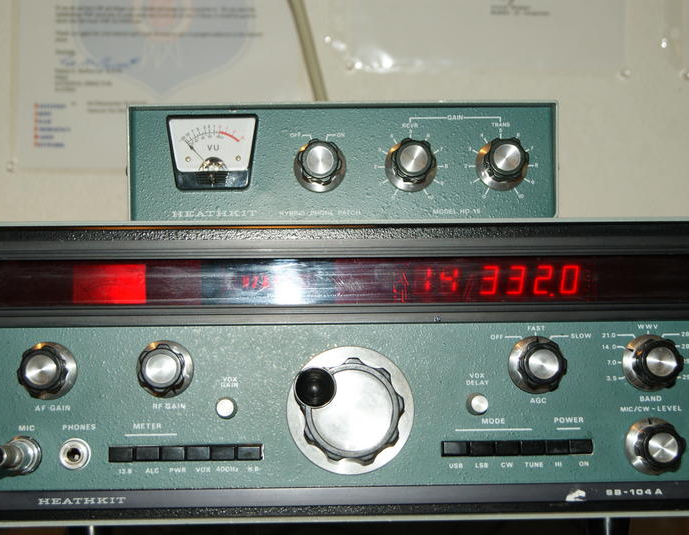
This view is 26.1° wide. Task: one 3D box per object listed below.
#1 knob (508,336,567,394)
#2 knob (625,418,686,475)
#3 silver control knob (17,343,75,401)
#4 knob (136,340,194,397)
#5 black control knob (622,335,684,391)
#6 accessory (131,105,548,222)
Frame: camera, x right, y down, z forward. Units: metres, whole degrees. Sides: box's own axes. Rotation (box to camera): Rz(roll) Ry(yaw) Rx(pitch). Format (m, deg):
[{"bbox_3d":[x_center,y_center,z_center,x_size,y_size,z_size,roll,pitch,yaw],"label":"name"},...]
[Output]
[{"bbox_3d":[0.098,0.048,0.741,0.029,0.029,0.021,-1,-6,-2],"label":"knob"},{"bbox_3d":[0.157,0.089,0.739,0.029,0.029,0.021,-1,-6,-2],"label":"knob"},{"bbox_3d":[-0.147,0.051,0.731,0.029,0.029,0.021,-1,-6,-2],"label":"silver control knob"},{"bbox_3d":[-0.089,0.050,0.734,0.029,0.029,0.021,-1,-6,-2],"label":"knob"},{"bbox_3d":[0.156,0.048,0.744,0.029,0.029,0.021,-1,-6,-2],"label":"black control knob"},{"bbox_3d":[-0.002,-0.049,0.860,0.234,0.070,0.125,-1,-6,-2],"label":"accessory"}]

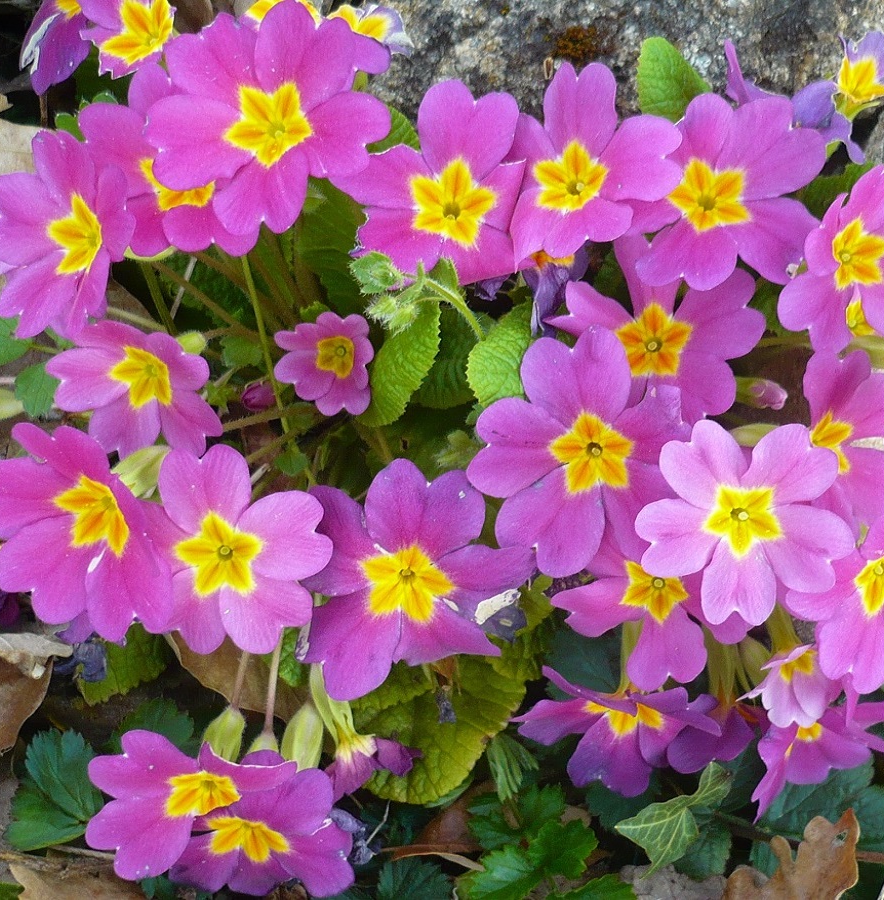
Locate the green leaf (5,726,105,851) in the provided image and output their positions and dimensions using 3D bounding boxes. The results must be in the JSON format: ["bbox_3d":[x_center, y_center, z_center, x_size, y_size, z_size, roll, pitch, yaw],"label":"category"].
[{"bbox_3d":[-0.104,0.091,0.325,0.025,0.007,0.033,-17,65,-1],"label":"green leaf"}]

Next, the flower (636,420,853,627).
[{"bbox_3d":[0.062,0.015,0.247,0.043,0.015,0.041,6,93,5],"label":"flower"}]

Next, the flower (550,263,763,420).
[{"bbox_3d":[0.048,-0.025,0.272,0.047,0.040,0.015,6,7,5],"label":"flower"}]

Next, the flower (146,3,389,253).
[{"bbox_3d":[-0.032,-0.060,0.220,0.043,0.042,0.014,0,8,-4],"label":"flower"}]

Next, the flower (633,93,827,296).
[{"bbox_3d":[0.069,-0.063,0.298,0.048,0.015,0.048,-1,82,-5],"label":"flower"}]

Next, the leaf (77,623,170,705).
[{"bbox_3d":[-0.076,0.048,0.290,0.022,0.007,0.027,-6,69,-2],"label":"leaf"}]

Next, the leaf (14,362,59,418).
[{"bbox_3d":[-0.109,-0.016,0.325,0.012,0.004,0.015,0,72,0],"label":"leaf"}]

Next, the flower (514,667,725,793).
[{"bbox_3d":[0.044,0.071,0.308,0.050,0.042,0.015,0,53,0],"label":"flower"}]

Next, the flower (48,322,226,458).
[{"bbox_3d":[-0.072,-0.014,0.285,0.040,0.035,0.015,11,21,9],"label":"flower"}]

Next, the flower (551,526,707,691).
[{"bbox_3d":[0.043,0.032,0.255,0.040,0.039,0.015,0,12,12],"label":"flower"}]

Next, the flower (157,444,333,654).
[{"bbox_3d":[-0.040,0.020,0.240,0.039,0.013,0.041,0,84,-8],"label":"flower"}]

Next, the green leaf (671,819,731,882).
[{"bbox_3d":[0.062,0.096,0.295,0.015,0.004,0.018,-6,76,-7],"label":"green leaf"}]

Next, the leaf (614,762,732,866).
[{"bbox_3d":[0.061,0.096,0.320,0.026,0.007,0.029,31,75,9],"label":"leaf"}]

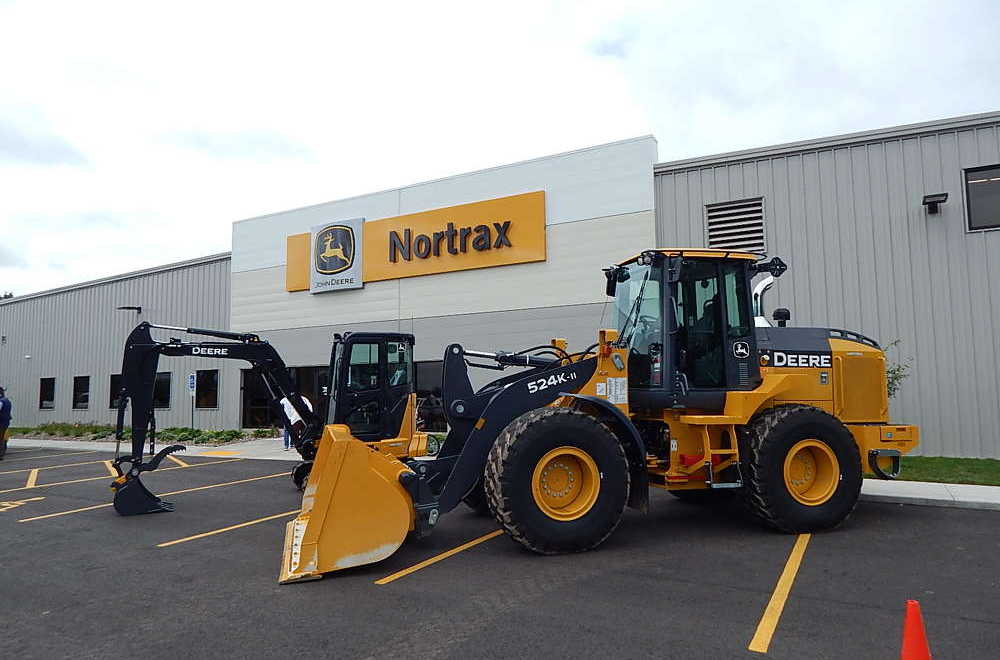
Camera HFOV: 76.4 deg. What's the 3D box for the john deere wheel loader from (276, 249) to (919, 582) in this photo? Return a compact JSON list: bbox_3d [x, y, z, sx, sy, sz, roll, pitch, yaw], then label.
[{"bbox_3d":[1.256,0.707,7.747,7.300,3.200,2.560,0,-5,-15],"label":"john deere wheel loader"}]

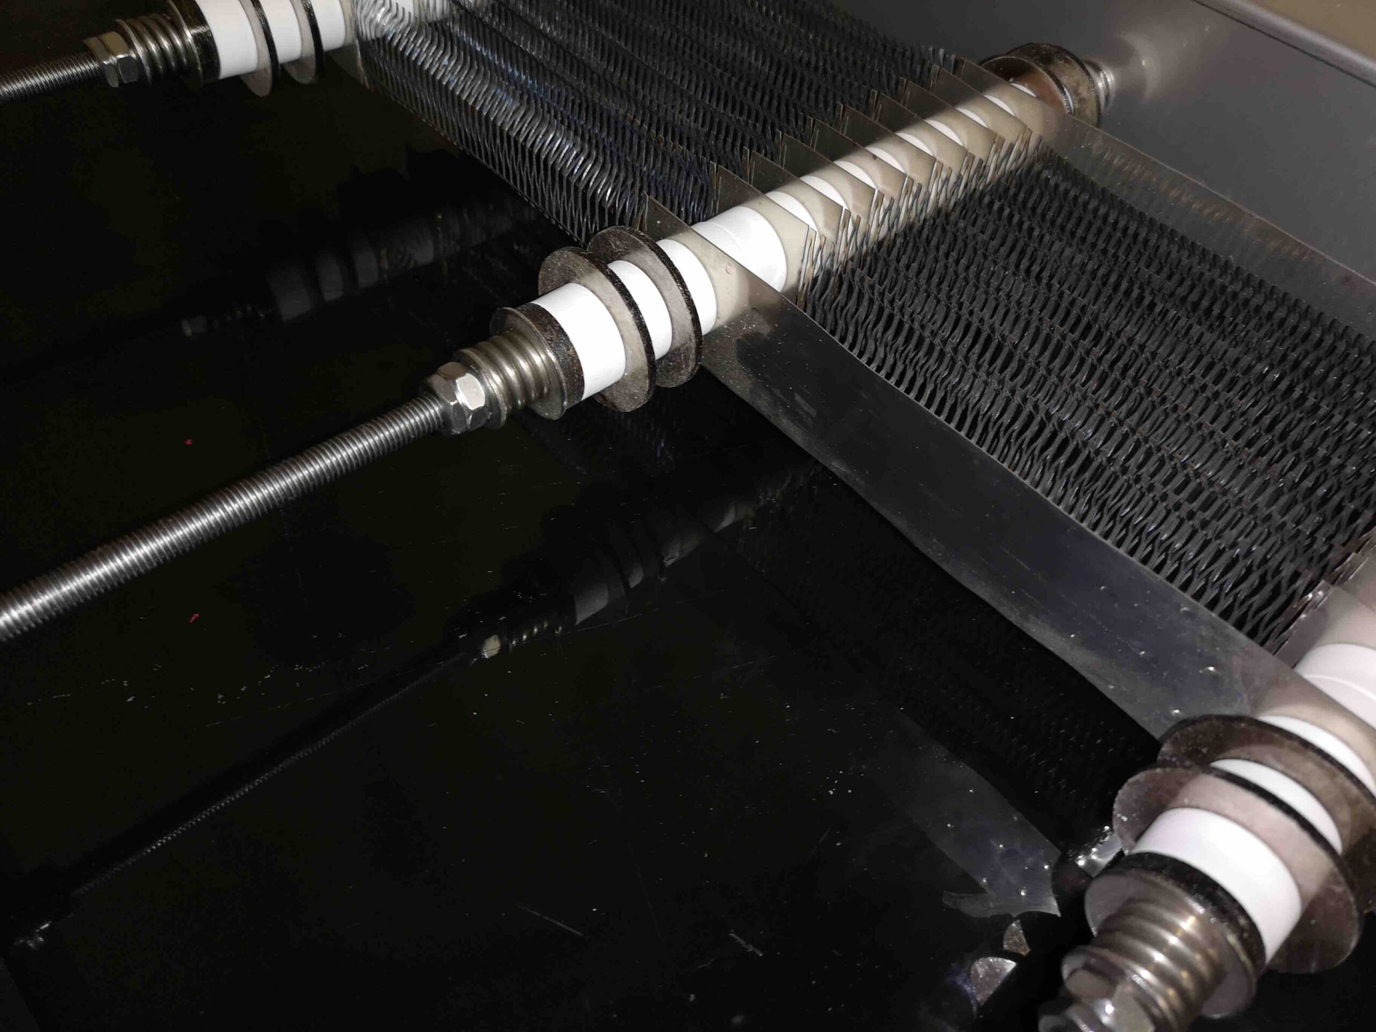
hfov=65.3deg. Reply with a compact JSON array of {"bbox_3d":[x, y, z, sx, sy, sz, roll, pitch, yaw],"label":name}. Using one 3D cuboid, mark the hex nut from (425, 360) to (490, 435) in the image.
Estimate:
[{"bbox_3d":[-0.063,-0.031,0.286,0.010,0.018,0.019,-33,102,-28],"label":"hex nut"}]

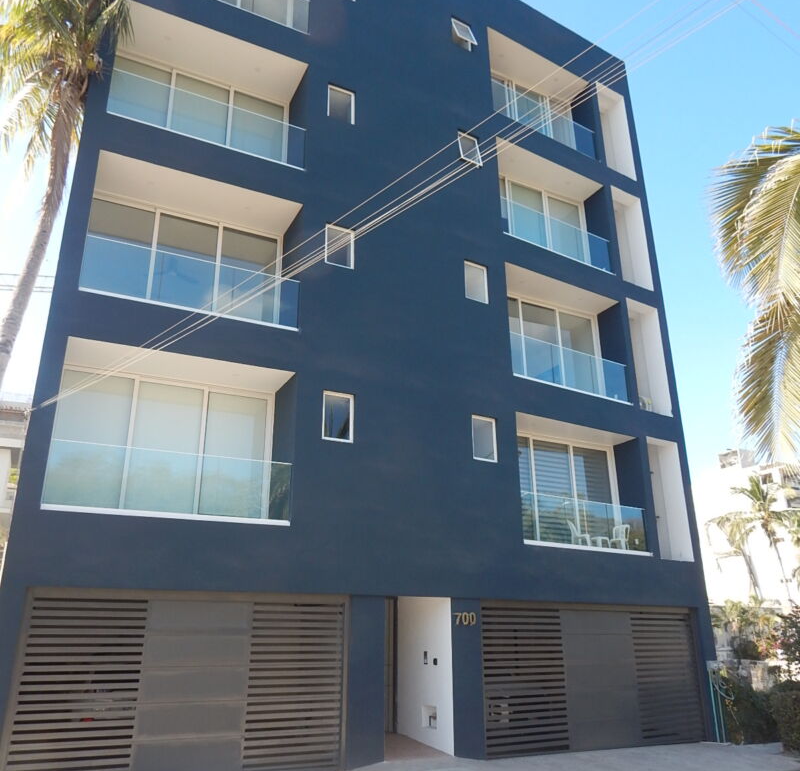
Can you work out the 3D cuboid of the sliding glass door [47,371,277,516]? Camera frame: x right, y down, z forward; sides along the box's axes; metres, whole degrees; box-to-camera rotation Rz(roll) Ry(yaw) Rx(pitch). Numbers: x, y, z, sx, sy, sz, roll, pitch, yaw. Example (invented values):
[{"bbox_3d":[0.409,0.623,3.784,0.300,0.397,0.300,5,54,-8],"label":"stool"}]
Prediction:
[{"bbox_3d":[-3.559,1.090,10.412,3.220,2.420,0.130,9,-22,-25],"label":"sliding glass door"}]

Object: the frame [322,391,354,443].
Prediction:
[{"bbox_3d":[-0.981,0.513,10.691,0.520,0.790,0.100,9,-22,-25],"label":"frame"}]

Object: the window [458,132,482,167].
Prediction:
[{"bbox_3d":[1.447,-4.799,13.824,0.520,0.750,0.160,12,-23,-30],"label":"window"}]

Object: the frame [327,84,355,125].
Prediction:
[{"bbox_3d":[-1.112,-5.214,12.713,0.530,0.780,0.100,9,-22,-25],"label":"frame"}]

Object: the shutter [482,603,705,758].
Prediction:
[{"bbox_3d":[3.519,5.020,11.835,5.220,2.300,0.120,12,-23,-30],"label":"shutter"}]

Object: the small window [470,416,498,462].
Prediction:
[{"bbox_3d":[1.463,0.946,11.860,0.520,0.790,0.100,12,-23,-30],"label":"small window"}]

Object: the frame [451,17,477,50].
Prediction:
[{"bbox_3d":[1.397,-7.696,14.801,0.510,0.740,0.260,12,-23,-30],"label":"frame"}]

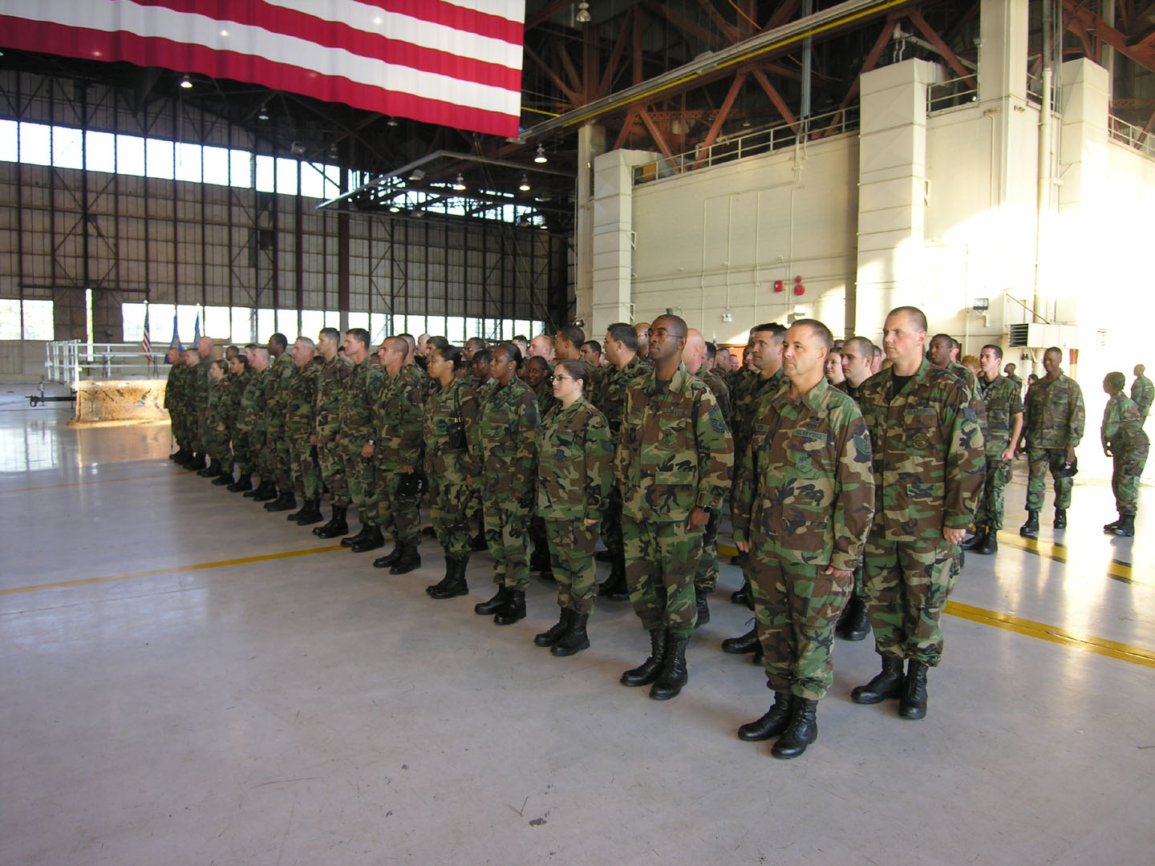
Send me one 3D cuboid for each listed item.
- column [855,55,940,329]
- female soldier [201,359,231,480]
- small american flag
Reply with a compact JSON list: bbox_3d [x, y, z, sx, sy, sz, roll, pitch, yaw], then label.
[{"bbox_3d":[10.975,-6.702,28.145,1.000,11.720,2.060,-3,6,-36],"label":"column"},{"bbox_3d":[-4.579,-0.156,10.250,0.310,1.600,0.460,-3,6,-36],"label":"female soldier"},{"bbox_3d":[-13.705,-3.161,25.500,0.320,1.800,0.200,-3,6,-36],"label":"small american flag"}]

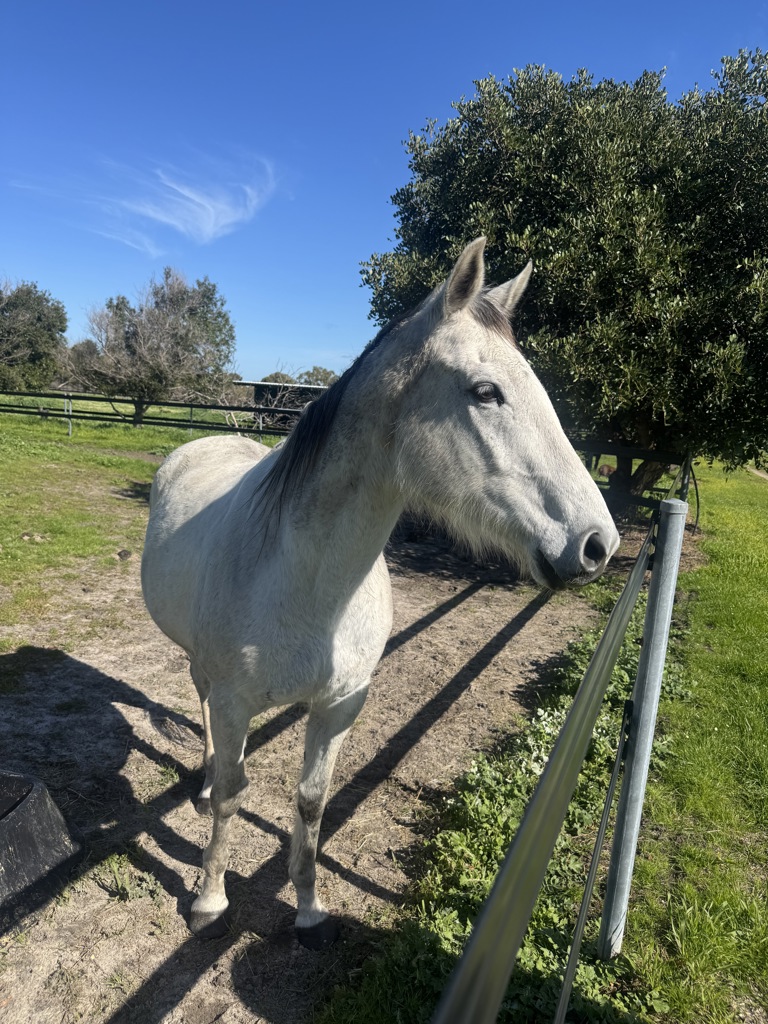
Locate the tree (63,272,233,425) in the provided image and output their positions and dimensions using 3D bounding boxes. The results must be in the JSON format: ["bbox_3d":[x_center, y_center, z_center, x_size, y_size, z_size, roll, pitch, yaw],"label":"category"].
[{"bbox_3d":[-9.453,-6.513,28.993,6.700,6.640,6.000,5,8,0],"label":"tree"}]

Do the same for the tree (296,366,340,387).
[{"bbox_3d":[-7.854,-13.859,83.991,5.600,6.610,5.200,5,8,0],"label":"tree"}]

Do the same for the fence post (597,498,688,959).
[{"bbox_3d":[0.739,0.651,2.030,0.070,1.385,0.070,5,8,0],"label":"fence post"}]

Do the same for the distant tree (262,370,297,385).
[{"bbox_3d":[-12.542,-13.765,84.055,4.800,5.650,4.600,5,8,0],"label":"distant tree"}]

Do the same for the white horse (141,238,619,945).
[{"bbox_3d":[-0.328,0.265,2.245,0.780,1.900,2.060,1,8,-24],"label":"white horse"}]

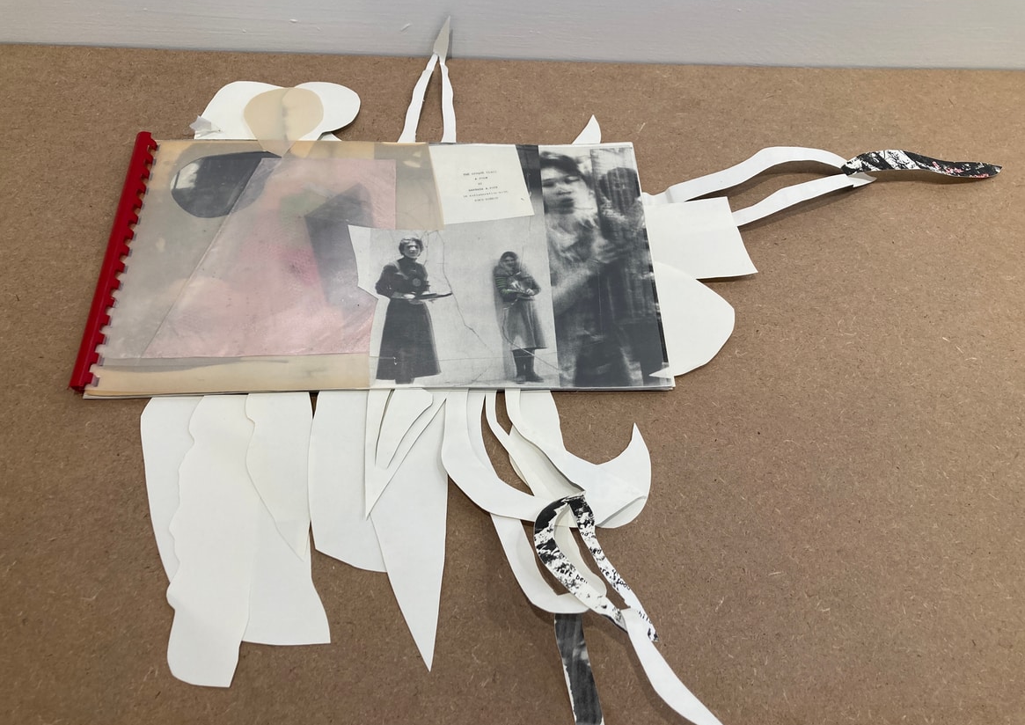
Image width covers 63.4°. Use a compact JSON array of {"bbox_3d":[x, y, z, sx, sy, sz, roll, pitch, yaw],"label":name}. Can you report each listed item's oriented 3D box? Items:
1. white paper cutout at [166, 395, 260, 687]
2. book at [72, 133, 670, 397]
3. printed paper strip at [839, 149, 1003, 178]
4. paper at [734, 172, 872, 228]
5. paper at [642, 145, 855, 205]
[{"bbox_3d":[-0.165,0.092,0.456,0.044,0.005,0.171,-7,58,-7],"label":"white paper cutout"},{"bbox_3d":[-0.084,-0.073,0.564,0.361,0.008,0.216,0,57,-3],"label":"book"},{"bbox_3d":[0.311,-0.150,0.629,0.131,0.013,0.020,-4,58,-5],"label":"printed paper strip"},{"bbox_3d":[0.213,-0.123,0.608,0.120,0.010,0.017,-18,60,-14],"label":"paper"},{"bbox_3d":[0.173,-0.140,0.615,0.161,0.013,0.029,-12,59,-10],"label":"paper"}]

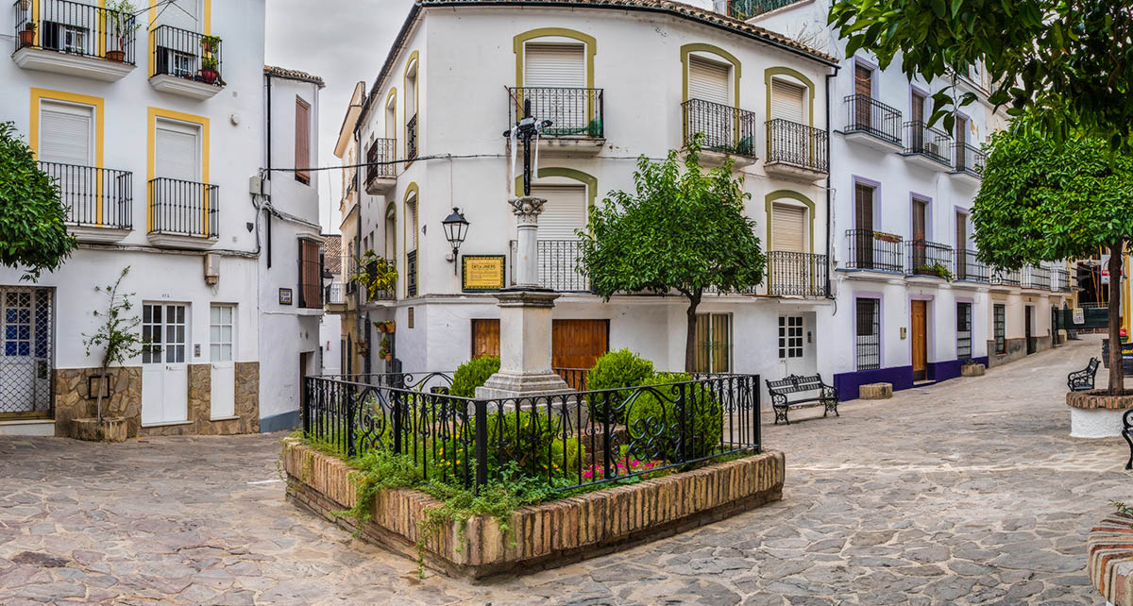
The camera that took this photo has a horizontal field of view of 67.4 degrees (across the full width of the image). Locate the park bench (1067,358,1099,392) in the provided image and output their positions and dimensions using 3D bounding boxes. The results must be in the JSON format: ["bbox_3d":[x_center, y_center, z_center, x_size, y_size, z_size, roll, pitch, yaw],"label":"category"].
[{"bbox_3d":[9.630,1.450,15.800,0.550,0.800,1.600,0,0,28],"label":"park bench"}]

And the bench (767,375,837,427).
[{"bbox_3d":[4.500,1.760,16.000,1.600,0.800,0.550,0,0,-40],"label":"bench"}]

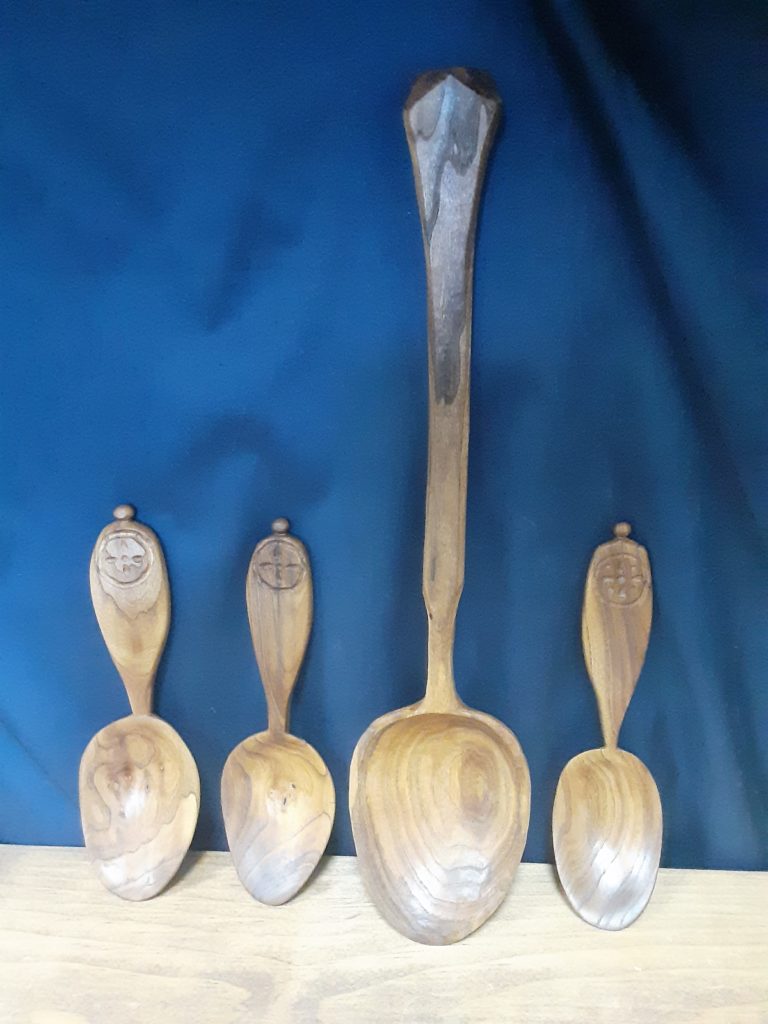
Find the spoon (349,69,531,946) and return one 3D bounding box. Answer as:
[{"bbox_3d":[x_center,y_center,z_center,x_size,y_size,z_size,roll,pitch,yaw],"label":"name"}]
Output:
[{"bbox_3d":[0.026,-0.007,0.354,0.074,0.366,0.050,1,-3,2],"label":"spoon"}]

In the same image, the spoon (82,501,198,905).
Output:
[{"bbox_3d":[-0.112,0.084,0.372,0.054,0.174,0.026,-5,-7,2],"label":"spoon"}]

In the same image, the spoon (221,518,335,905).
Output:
[{"bbox_3d":[-0.047,0.088,0.370,0.051,0.169,0.025,0,-7,2],"label":"spoon"}]

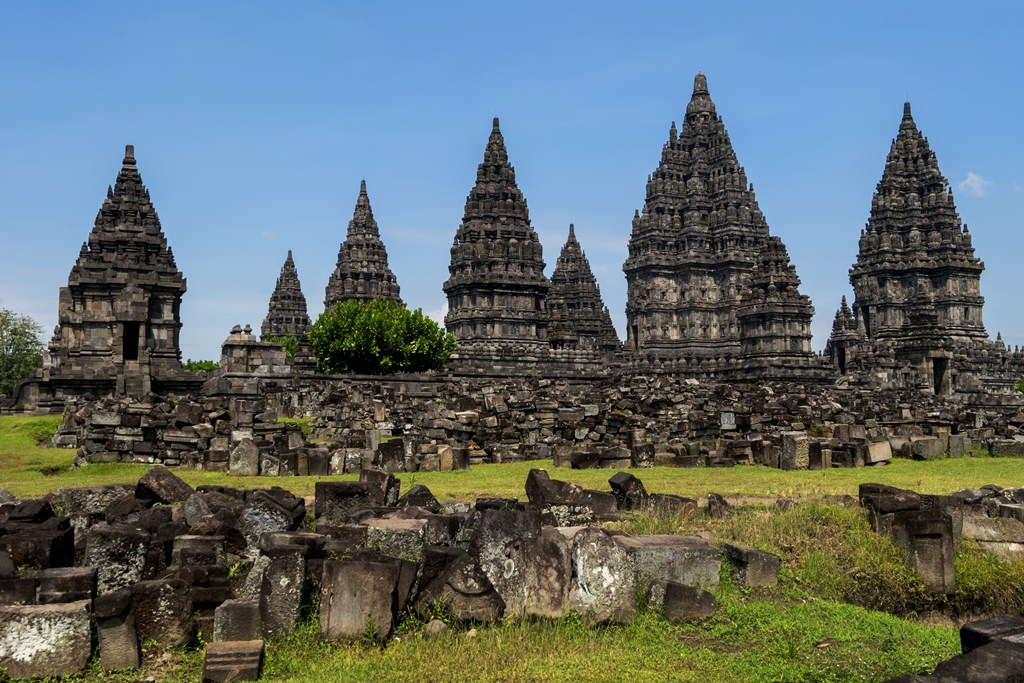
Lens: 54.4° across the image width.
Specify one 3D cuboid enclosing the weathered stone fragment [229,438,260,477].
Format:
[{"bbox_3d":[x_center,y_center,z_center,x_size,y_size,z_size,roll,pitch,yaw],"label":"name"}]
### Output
[{"bbox_3d":[-4.413,1.911,16.439,0.488,0.592,0.330,0,-2,-12],"label":"weathered stone fragment"}]

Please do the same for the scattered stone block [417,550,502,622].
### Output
[{"bbox_3d":[-0.344,1.632,6.693,0.583,0.411,0.400,0,-2,0],"label":"scattered stone block"}]

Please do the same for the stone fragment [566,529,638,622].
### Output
[{"bbox_3d":[0.607,1.563,6.695,0.441,0.576,0.360,0,-2,5],"label":"stone fragment"}]

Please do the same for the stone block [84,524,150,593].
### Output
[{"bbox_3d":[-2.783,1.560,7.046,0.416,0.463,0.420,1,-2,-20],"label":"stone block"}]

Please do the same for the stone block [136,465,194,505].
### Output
[{"bbox_3d":[-3.112,1.284,8.942,0.430,0.240,0.340,31,-14,-18],"label":"stone block"}]

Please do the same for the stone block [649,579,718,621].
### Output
[{"bbox_3d":[1.250,1.880,7.256,0.420,0.280,0.270,2,-4,-28],"label":"stone block"}]

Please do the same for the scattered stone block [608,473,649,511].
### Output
[{"bbox_3d":[1.423,1.830,12.139,0.426,0.415,0.420,-1,-2,15],"label":"scattered stone block"}]

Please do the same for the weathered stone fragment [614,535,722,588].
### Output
[{"bbox_3d":[1.199,1.722,7.790,0.773,0.344,0.500,0,-2,0],"label":"weathered stone fragment"}]

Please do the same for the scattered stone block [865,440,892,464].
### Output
[{"bbox_3d":[6.852,2.079,18.613,0.440,0.360,0.320,-12,-3,-1],"label":"scattered stone block"}]

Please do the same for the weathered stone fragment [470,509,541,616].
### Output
[{"bbox_3d":[-0.049,1.665,7.518,0.530,0.810,0.350,0,-11,0],"label":"weathered stone fragment"}]

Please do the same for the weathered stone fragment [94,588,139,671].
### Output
[{"bbox_3d":[-2.408,1.758,6.061,0.260,0.480,0.260,1,-3,-18],"label":"weathered stone fragment"}]

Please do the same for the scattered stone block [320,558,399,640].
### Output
[{"bbox_3d":[-1.056,1.775,6.891,0.530,0.540,0.280,0,-3,-6],"label":"scattered stone block"}]

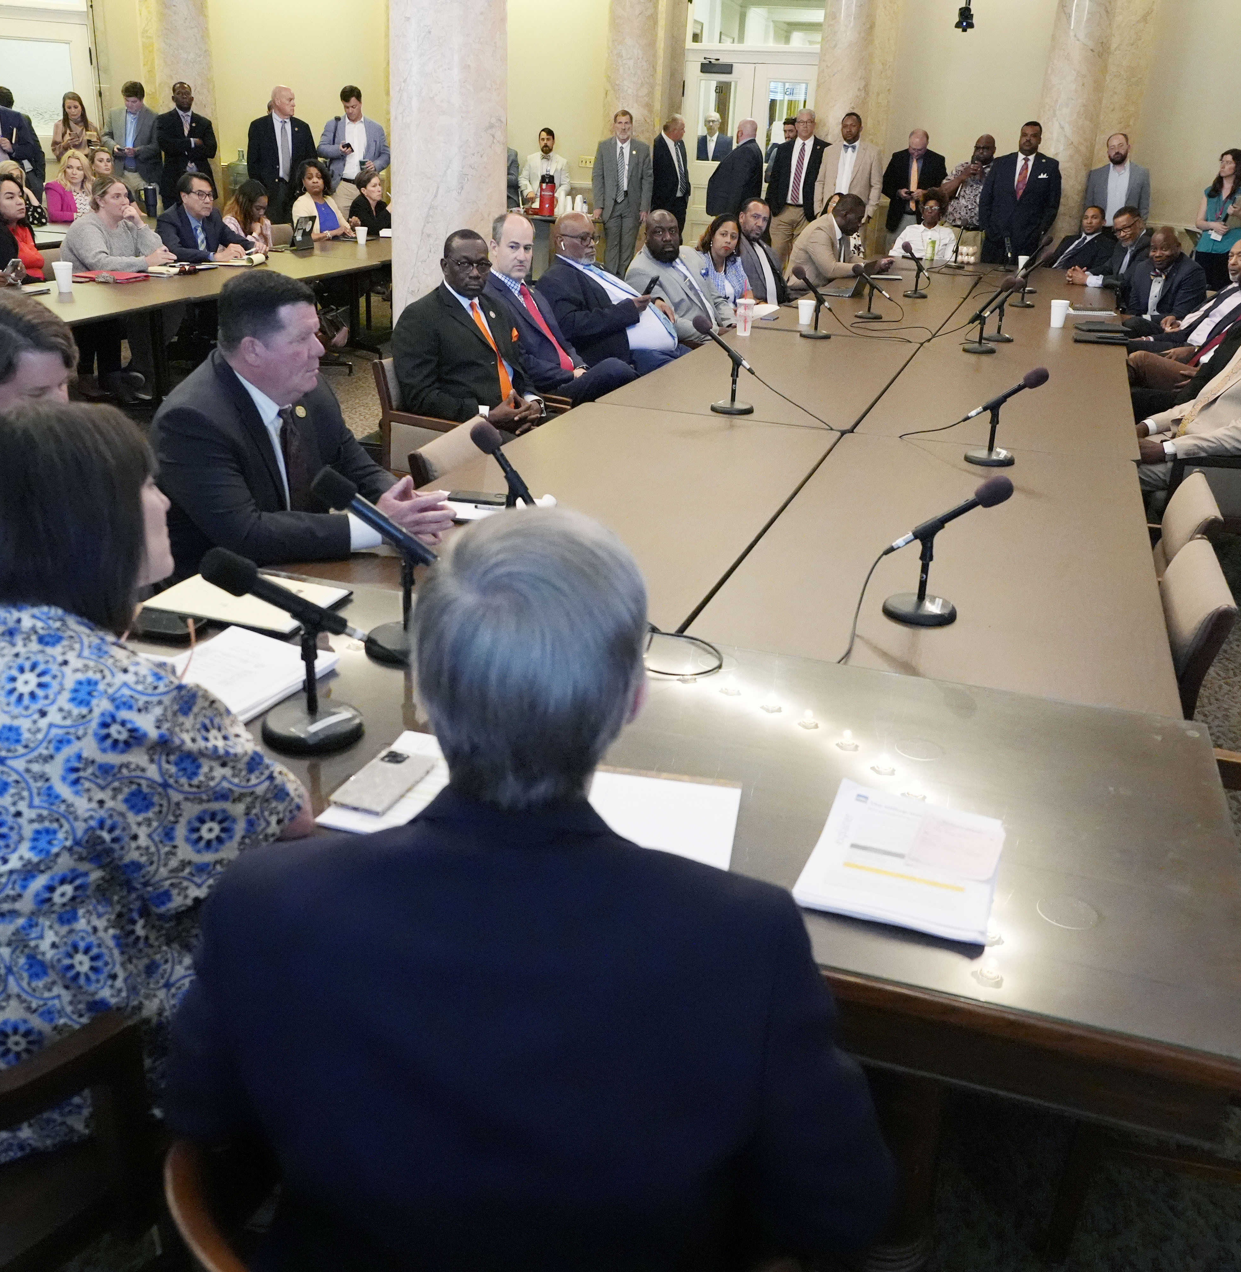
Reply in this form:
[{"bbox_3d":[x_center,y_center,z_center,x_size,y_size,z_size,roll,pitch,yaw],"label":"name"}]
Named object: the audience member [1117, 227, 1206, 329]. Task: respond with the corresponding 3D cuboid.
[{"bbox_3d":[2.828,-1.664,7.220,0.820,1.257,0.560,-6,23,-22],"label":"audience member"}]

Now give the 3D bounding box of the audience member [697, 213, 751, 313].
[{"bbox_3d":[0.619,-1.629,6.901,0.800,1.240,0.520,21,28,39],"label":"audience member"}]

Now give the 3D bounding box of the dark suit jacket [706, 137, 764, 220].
[{"bbox_3d":[0.995,-3.989,11.100,0.520,0.690,0.390,-13,26,-34],"label":"dark suit jacket"}]

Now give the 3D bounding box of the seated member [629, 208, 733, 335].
[{"bbox_3d":[0.367,-1.387,6.166,0.800,1.260,0.600,16,25,30],"label":"seated member"}]

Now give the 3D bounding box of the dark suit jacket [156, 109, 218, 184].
[{"bbox_3d":[-3.813,-4.278,11.297,0.530,0.770,0.330,-5,23,-17],"label":"dark suit jacket"}]

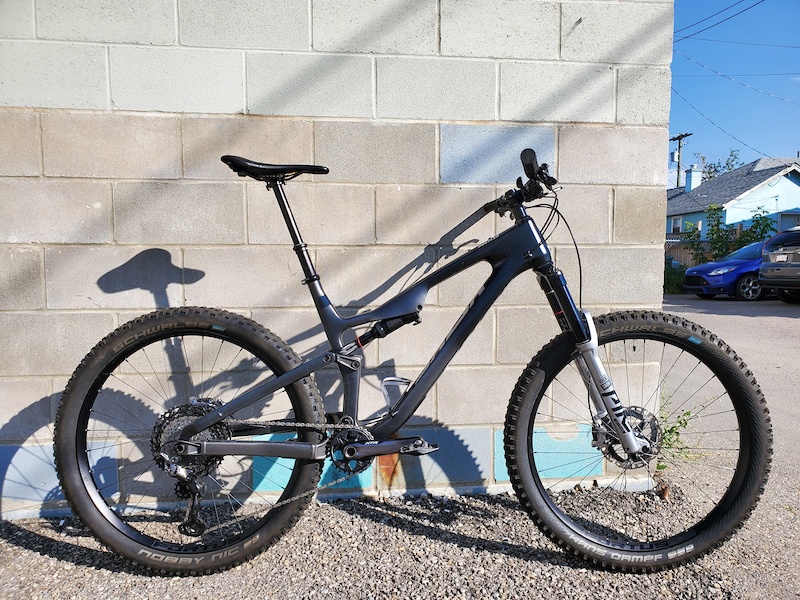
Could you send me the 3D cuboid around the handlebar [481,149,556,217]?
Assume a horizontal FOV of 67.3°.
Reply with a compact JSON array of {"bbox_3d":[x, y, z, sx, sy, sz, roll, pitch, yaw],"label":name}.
[{"bbox_3d":[0.328,-0.292,1.635,0.130,0.082,0.760,0,1,0],"label":"handlebar"}]

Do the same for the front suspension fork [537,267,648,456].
[{"bbox_3d":[0.523,0.159,1.653,0.085,0.525,0.185,-23,1,1],"label":"front suspension fork"}]

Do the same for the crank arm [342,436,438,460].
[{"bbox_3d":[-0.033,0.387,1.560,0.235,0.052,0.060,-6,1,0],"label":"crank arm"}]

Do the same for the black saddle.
[{"bbox_3d":[-0.332,-0.347,1.612,0.278,0.066,0.142,0,1,-2],"label":"black saddle"}]

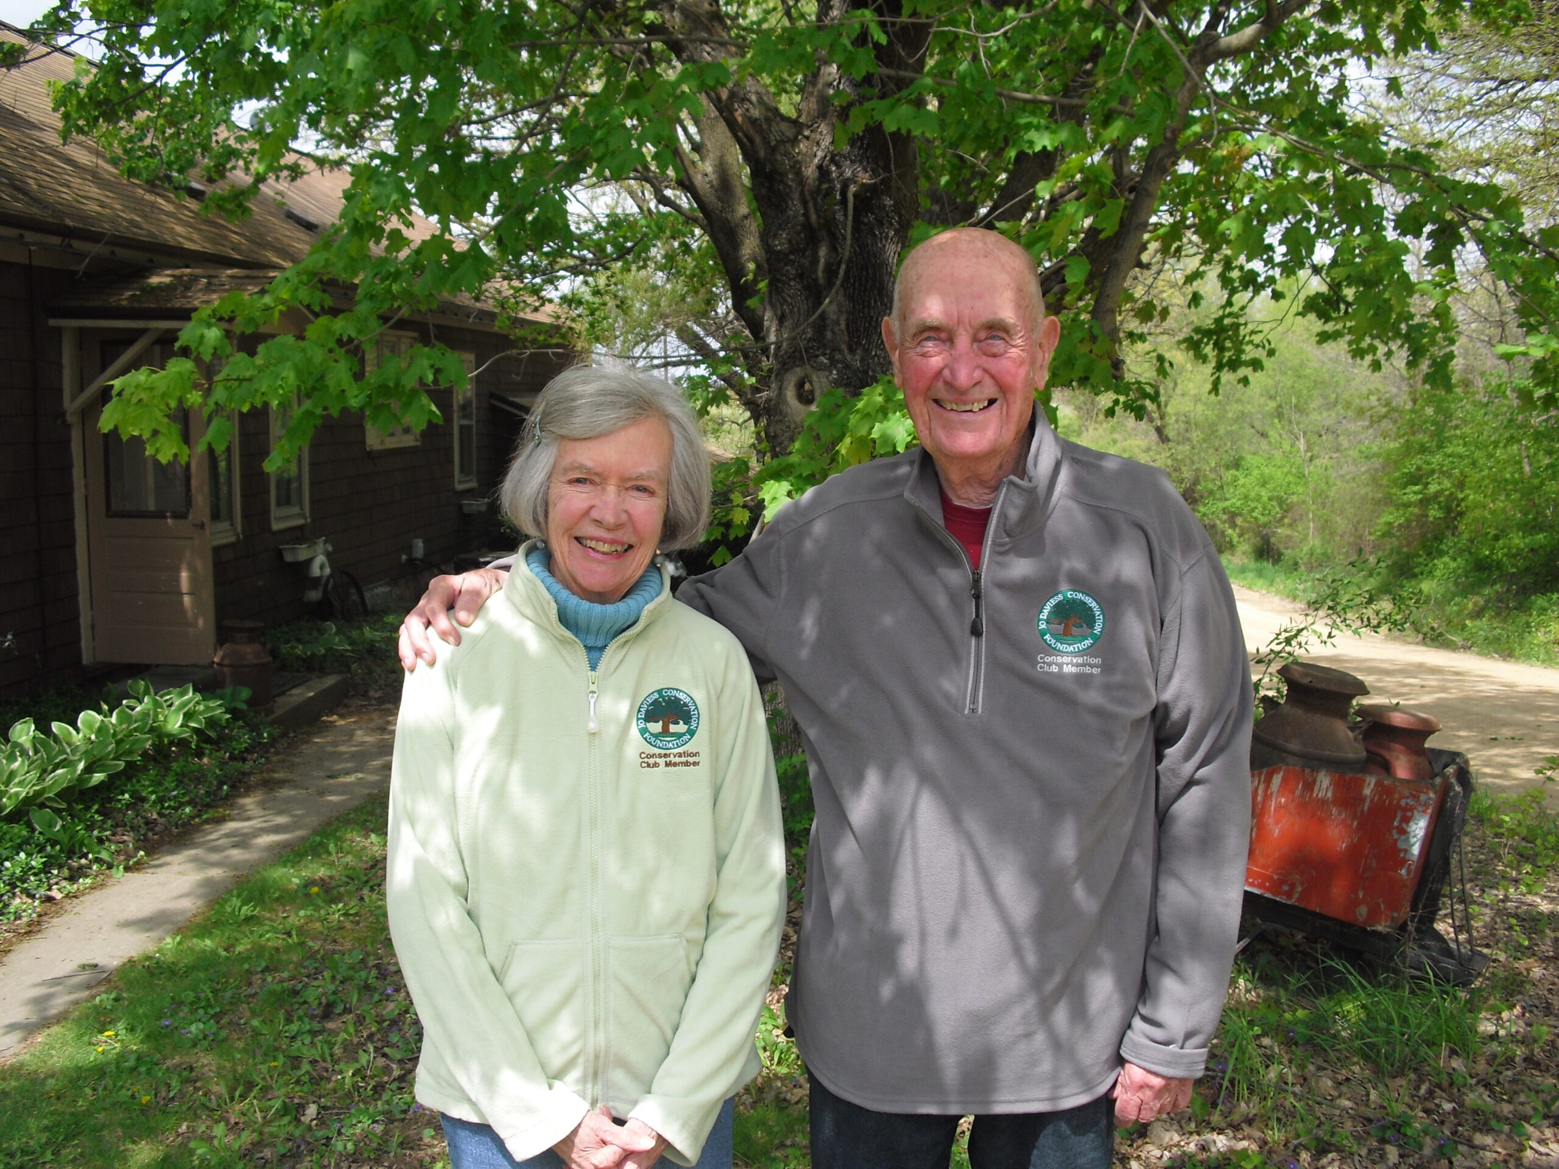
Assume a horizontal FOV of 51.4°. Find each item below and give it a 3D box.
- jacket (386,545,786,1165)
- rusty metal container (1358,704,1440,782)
[{"bbox_3d":[-0.212,0.280,1.775,0.450,0.650,0.310,-1,7,-9],"label":"jacket"},{"bbox_3d":[1.788,0.654,4.833,0.310,0.530,0.310,12,8,16],"label":"rusty metal container"}]

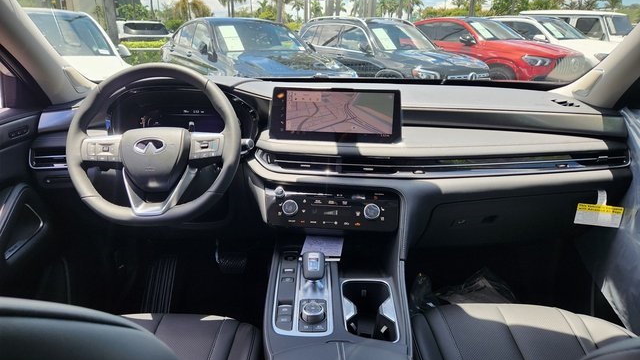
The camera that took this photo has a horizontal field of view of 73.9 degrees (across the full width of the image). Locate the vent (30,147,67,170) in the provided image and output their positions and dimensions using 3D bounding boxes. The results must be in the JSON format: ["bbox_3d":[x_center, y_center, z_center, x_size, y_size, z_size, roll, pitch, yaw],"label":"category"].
[{"bbox_3d":[-0.642,-0.054,1.040,0.145,0.058,0.040,-2,15,-6],"label":"vent"}]

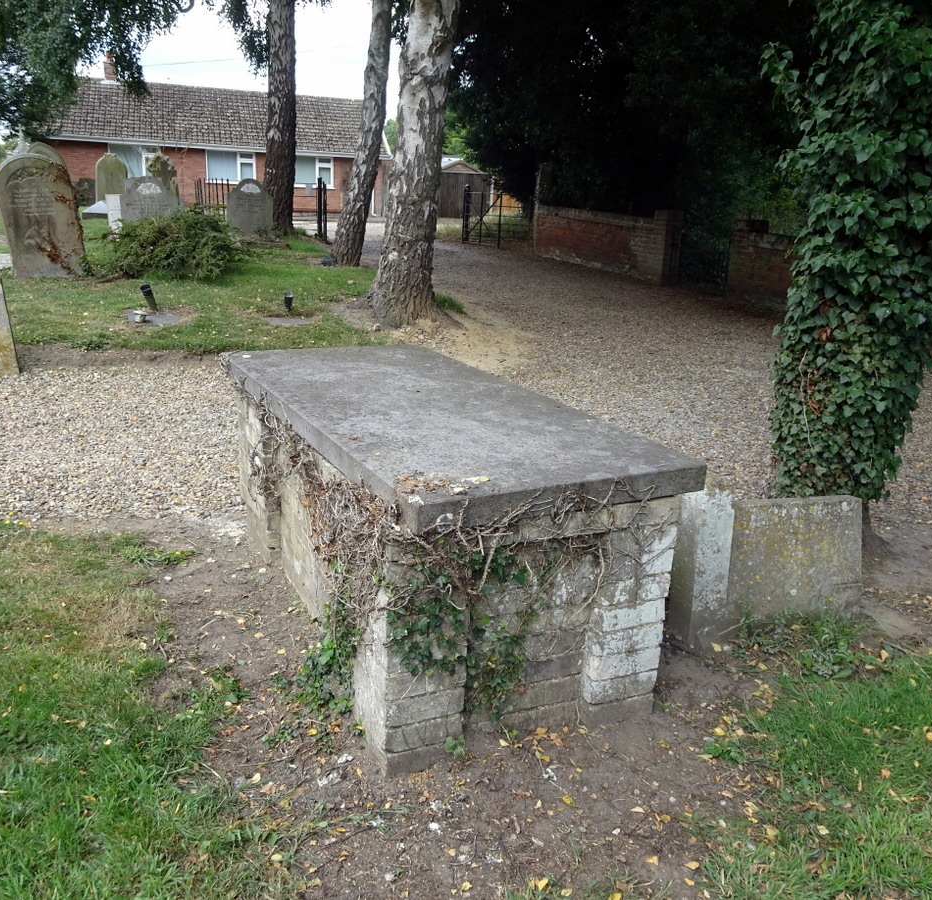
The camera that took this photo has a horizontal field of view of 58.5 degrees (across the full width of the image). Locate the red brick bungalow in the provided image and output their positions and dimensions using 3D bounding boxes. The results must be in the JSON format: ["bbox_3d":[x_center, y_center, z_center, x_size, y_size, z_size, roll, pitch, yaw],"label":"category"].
[{"bbox_3d":[-10.025,-12.238,34.262,12.350,4.882,7.854,-3,18,-19],"label":"red brick bungalow"}]

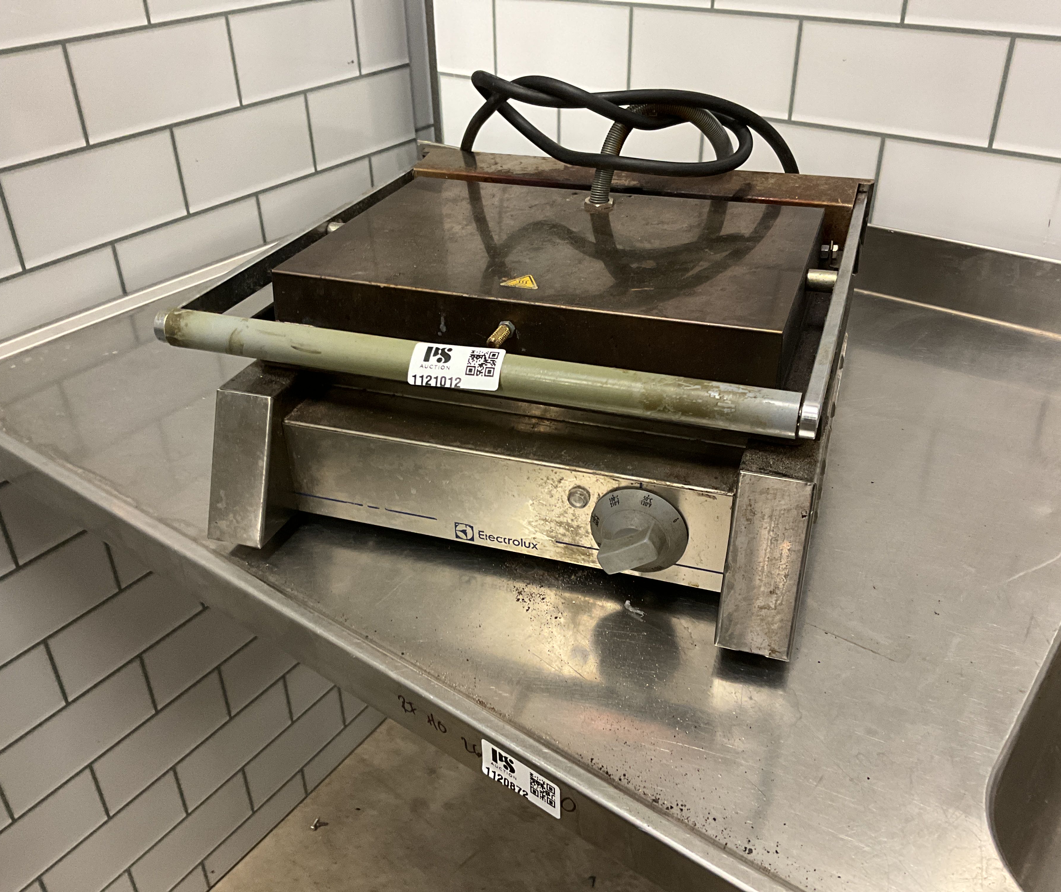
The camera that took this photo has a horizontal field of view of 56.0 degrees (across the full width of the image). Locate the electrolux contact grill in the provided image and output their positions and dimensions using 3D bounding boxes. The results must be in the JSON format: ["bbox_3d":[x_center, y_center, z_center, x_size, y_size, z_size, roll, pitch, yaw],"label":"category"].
[{"bbox_3d":[0.025,-0.105,0.715,0.394,0.263,0.418,9,32,17],"label":"electrolux contact grill"}]

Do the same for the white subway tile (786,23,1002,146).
[{"bbox_3d":[0.355,-0.355,0.972,0.200,0.098,0.010,21,38,33],"label":"white subway tile"}]

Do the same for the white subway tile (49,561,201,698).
[{"bbox_3d":[-0.492,0.216,1.219,0.010,0.097,0.198,18,36,29],"label":"white subway tile"}]

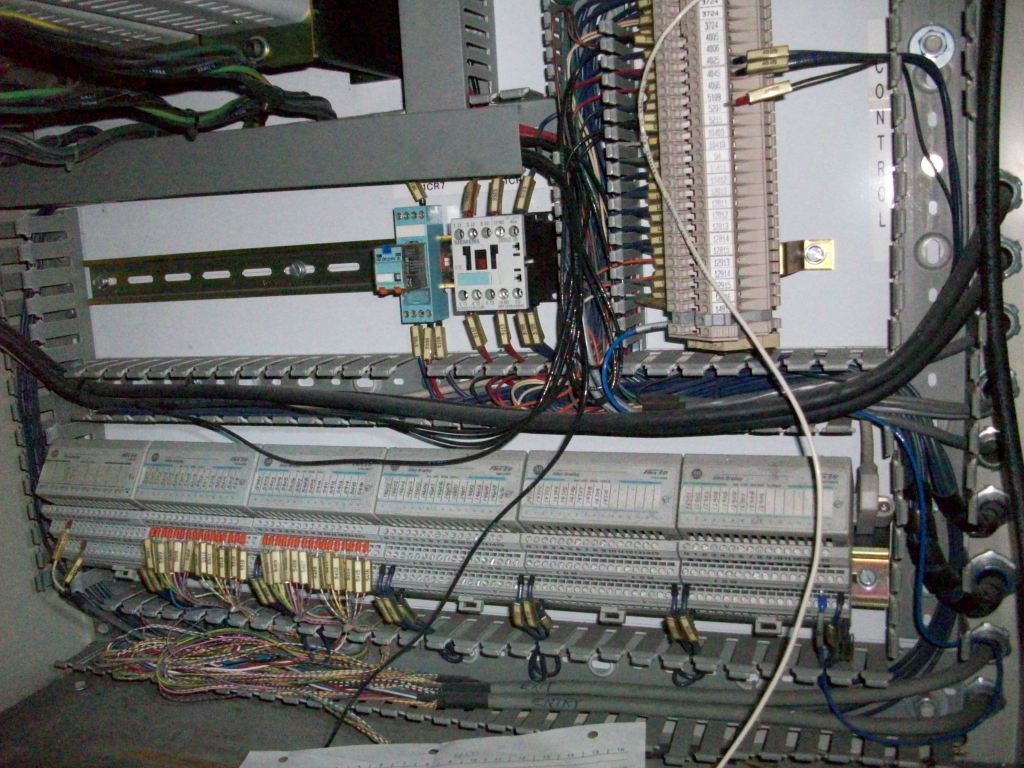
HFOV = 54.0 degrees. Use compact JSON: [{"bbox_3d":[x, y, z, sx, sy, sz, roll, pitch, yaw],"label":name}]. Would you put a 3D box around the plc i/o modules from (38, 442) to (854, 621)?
[{"bbox_3d":[-0.074,0.088,0.661,0.564,0.096,0.068,0,10,20],"label":"plc i/o modules"}]

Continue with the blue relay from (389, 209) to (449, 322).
[{"bbox_3d":[-0.058,-0.077,0.656,0.025,0.074,0.031,0,7,20],"label":"blue relay"}]

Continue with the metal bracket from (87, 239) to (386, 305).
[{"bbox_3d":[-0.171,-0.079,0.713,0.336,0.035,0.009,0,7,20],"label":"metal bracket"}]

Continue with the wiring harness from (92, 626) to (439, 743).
[{"bbox_3d":[-0.178,0.206,0.696,0.274,0.062,0.045,0,7,20],"label":"wiring harness"}]

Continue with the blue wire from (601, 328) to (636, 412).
[{"bbox_3d":[0.061,-0.007,0.569,0.018,0.046,0.020,0,7,20],"label":"blue wire"}]

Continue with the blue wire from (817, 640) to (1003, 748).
[{"bbox_3d":[0.211,0.166,0.536,0.089,0.048,0.035,0,7,20],"label":"blue wire"}]

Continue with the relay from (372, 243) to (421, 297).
[{"bbox_3d":[-0.068,-0.071,0.627,0.021,0.027,0.039,0,7,20],"label":"relay"}]

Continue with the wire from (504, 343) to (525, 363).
[{"bbox_3d":[0.002,-0.019,0.599,0.014,0.012,0.008,0,7,20],"label":"wire"}]

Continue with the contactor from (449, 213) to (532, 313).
[{"bbox_3d":[-0.001,-0.073,0.614,0.045,0.057,0.066,0,7,20],"label":"contactor"}]

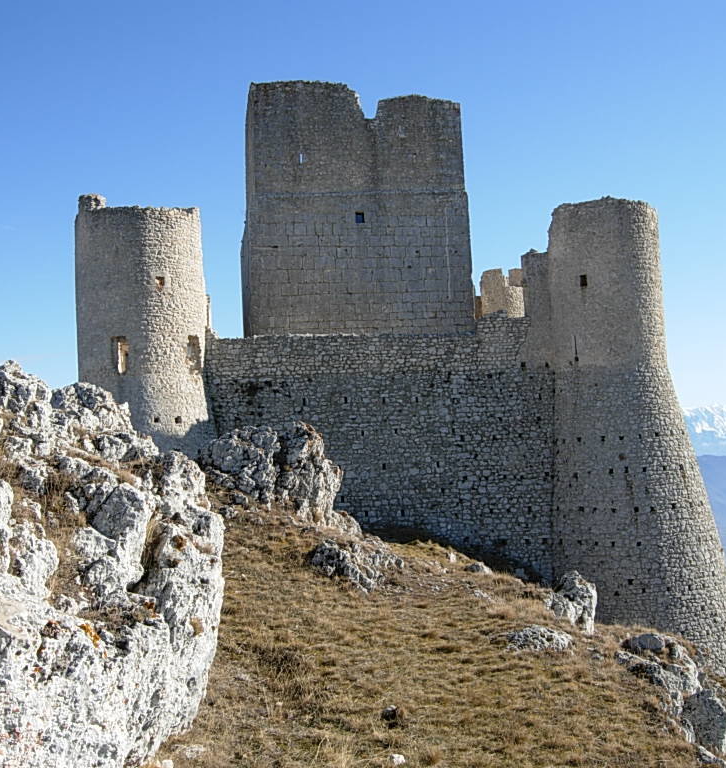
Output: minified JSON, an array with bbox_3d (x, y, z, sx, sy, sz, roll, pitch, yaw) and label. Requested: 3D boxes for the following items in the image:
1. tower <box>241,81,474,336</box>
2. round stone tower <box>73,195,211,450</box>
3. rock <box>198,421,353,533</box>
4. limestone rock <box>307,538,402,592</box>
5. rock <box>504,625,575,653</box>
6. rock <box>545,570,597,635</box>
[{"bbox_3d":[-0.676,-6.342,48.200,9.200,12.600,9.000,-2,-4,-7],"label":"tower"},{"bbox_3d":[-7.795,-1.700,38.500,4.900,9.900,4.900,-2,-4,-7],"label":"round stone tower"},{"bbox_3d":[-2.483,2.694,31.500,4.400,3.100,3.000,-2,-4,0],"label":"rock"},{"bbox_3d":[-0.181,3.984,23.500,2.000,1.050,1.500,-2,-4,0],"label":"limestone rock"},{"bbox_3d":[3.134,4.533,19.000,1.120,0.450,0.850,-2,-4,0],"label":"rock"},{"bbox_3d":[4.879,5.111,25.000,1.150,1.450,1.050,-2,-4,0],"label":"rock"}]

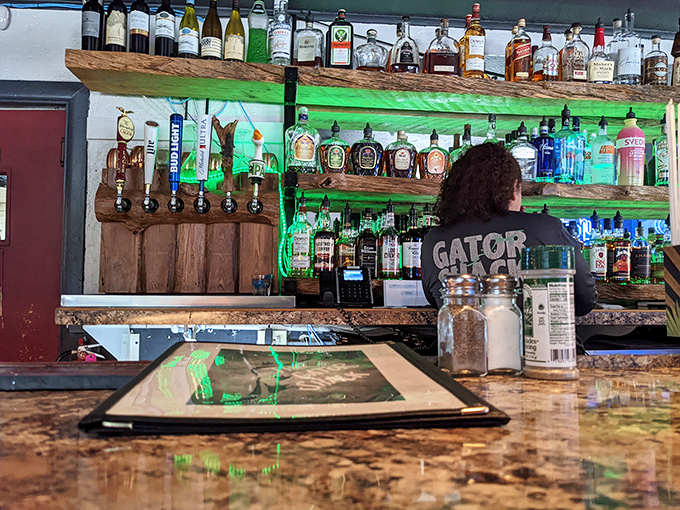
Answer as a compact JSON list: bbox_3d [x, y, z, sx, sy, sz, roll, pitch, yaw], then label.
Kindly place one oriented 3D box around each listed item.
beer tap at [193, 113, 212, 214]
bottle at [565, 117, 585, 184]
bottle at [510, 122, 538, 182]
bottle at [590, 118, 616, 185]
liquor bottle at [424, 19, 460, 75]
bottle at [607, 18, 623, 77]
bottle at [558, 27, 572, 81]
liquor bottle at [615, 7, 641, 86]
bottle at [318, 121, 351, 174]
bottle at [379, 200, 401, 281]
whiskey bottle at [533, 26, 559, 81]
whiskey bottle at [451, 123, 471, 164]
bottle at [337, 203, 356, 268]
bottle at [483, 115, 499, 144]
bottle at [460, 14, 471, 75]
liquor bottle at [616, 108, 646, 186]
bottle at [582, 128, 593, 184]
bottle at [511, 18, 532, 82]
[{"bbox_3d":[-0.521,-0.347,2.034,0.060,0.380,0.120,1,-2,-7],"label":"beer tap"},{"bbox_3d":[1.075,-0.463,2.412,0.088,0.331,0.075,1,-1,-6],"label":"bottle"},{"bbox_3d":[0.791,-0.436,2.276,0.112,0.271,0.085,1,-2,-7],"label":"bottle"},{"bbox_3d":[1.154,-0.450,2.320,0.090,0.310,0.090,1,-1,-6],"label":"bottle"},{"bbox_3d":[0.431,-0.851,2.180,0.130,0.242,0.075,1,-4,-6],"label":"liquor bottle"},{"bbox_3d":[1.280,-0.908,2.438,0.092,0.363,0.092,1,-2,-7],"label":"bottle"},{"bbox_3d":[1.036,-0.874,2.390,0.106,0.288,0.075,1,-2,-7],"label":"bottle"},{"bbox_3d":[1.259,-0.894,2.302,0.088,0.357,0.088,0,-2,22],"label":"liquor bottle"},{"bbox_3d":[-0.021,-0.425,2.136,0.133,0.228,0.088,1,-2,-7],"label":"bottle"},{"bbox_3d":[0.204,-0.065,2.189,0.082,0.329,0.082,1,-2,-7],"label":"bottle"},{"bbox_3d":[0.895,-0.866,2.301,0.094,0.264,0.094,1,-2,-7],"label":"whiskey bottle"},{"bbox_3d":[0.547,-0.433,2.276,0.130,0.255,0.085,1,-1,-5],"label":"whiskey bottle"},{"bbox_3d":[0.031,-0.060,2.201,0.093,0.312,0.090,1,-1,-3],"label":"bottle"},{"bbox_3d":[0.657,-0.463,2.290,0.088,0.295,0.085,1,-4,-7],"label":"bottle"},{"bbox_3d":[0.558,-0.878,2.270,0.085,0.305,0.083,1,-4,-7],"label":"bottle"},{"bbox_3d":[1.259,-0.461,2.293,0.108,0.350,0.108,1,-2,-12],"label":"liquor bottle"},{"bbox_3d":[1.096,-0.420,2.364,0.085,0.280,0.085,1,-2,-3],"label":"bottle"},{"bbox_3d":[0.784,-0.878,2.287,0.075,0.287,0.075,1,-2,7],"label":"bottle"}]

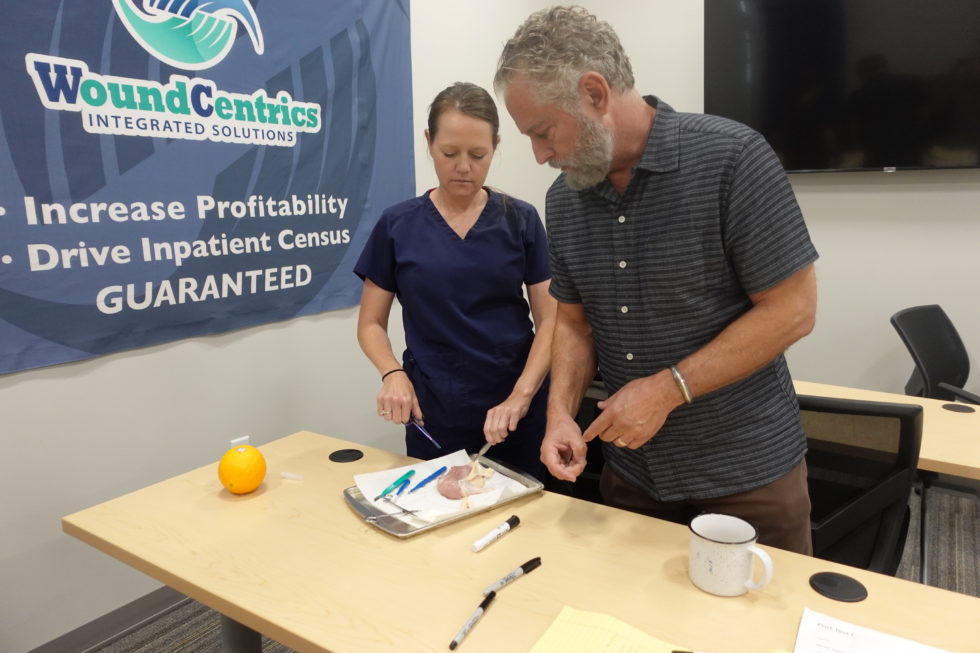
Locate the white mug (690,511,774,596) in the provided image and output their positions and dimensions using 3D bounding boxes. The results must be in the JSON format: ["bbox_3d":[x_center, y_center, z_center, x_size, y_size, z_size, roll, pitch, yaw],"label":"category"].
[{"bbox_3d":[0.373,0.358,1.010,0.129,0.087,0.098,10,14,44],"label":"white mug"}]

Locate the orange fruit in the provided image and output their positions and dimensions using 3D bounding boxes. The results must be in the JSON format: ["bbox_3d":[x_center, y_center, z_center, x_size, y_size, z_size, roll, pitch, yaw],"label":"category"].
[{"bbox_3d":[-0.512,0.295,1.348,0.097,0.097,0.097,0,10,0],"label":"orange fruit"}]

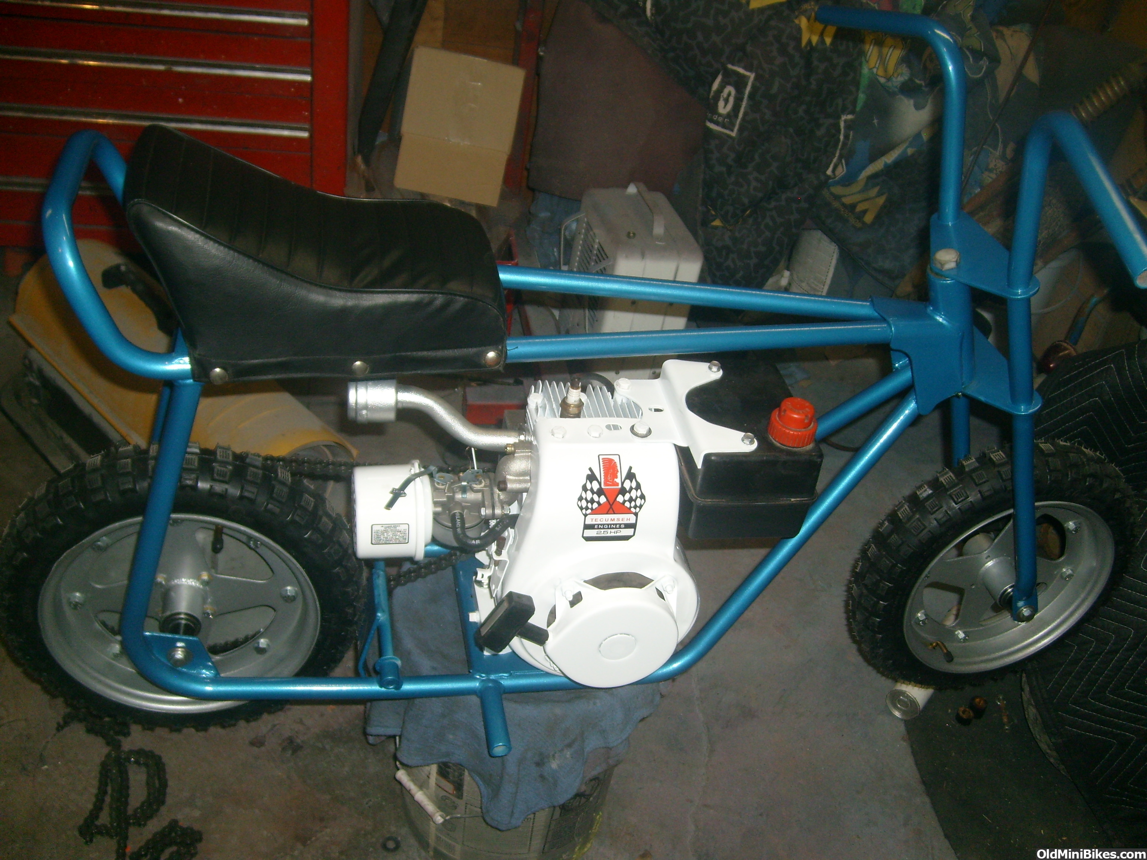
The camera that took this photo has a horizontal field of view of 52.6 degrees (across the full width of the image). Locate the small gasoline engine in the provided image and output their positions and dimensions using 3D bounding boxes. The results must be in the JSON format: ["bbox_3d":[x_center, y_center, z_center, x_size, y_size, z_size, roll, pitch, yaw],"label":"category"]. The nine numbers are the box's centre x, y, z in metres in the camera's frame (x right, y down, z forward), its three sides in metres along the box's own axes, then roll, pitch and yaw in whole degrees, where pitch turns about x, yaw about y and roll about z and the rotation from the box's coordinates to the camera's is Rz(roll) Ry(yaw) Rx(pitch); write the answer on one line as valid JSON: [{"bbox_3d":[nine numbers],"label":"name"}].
[{"bbox_3d":[0.005,0.100,1.284,0.505,0.318,0.278,1,33,-12],"label":"small gasoline engine"}]

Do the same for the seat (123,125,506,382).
[{"bbox_3d":[-0.231,-0.168,1.096,0.329,0.175,0.206,1,33,-12],"label":"seat"}]

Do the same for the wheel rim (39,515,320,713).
[{"bbox_3d":[-0.417,0.182,1.255,0.278,0.278,0.080,1,33,-12],"label":"wheel rim"}]

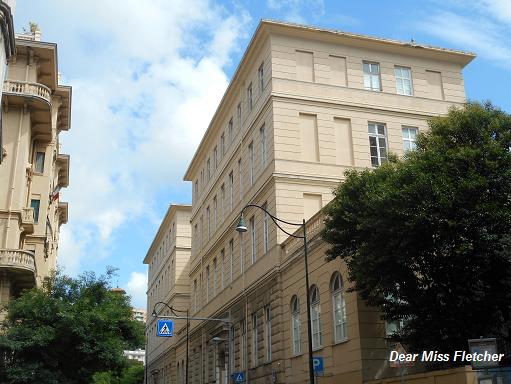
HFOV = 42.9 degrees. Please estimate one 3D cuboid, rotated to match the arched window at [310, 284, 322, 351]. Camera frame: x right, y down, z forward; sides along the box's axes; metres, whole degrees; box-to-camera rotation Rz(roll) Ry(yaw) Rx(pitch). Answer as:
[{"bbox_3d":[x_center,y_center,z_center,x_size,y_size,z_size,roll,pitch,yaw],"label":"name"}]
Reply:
[{"bbox_3d":[2.570,5.125,26.790,0.250,2.636,1.313,5,-21,-15],"label":"arched window"}]

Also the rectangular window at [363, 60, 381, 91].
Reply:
[{"bbox_3d":[6.771,-6.740,38.004,1.078,1.872,0.250,5,-21,-15],"label":"rectangular window"}]

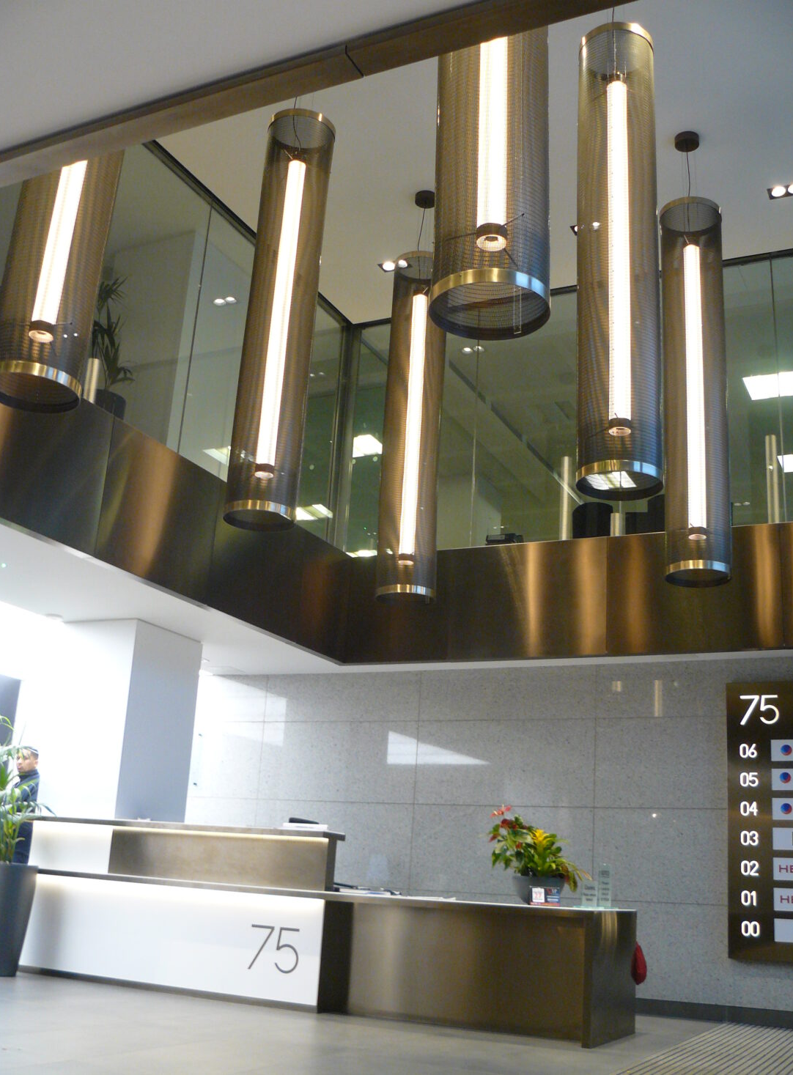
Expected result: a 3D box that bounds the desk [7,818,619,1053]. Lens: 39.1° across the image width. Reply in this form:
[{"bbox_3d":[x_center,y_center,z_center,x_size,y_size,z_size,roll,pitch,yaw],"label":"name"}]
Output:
[{"bbox_3d":[-0.647,2.483,7.307,4.291,1.112,0.991,-5,-20,25],"label":"desk"}]

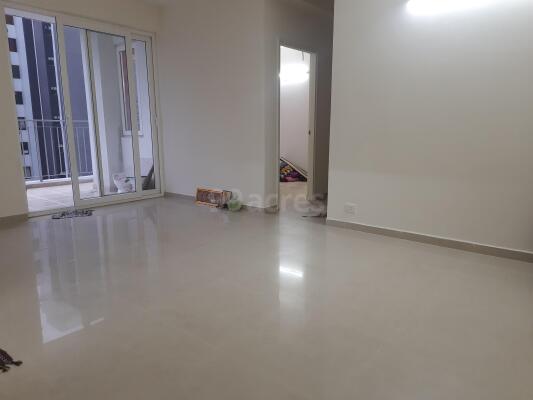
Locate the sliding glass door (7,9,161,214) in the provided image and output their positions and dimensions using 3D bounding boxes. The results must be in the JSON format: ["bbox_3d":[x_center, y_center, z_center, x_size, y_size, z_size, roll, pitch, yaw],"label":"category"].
[{"bbox_3d":[-2.302,-1.126,5.025,0.122,2.448,1.958,9,13,39],"label":"sliding glass door"}]

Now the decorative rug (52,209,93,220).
[{"bbox_3d":[-2.432,0.173,4.670,0.470,0.020,0.320,-6,12,-29],"label":"decorative rug"}]

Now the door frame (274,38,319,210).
[{"bbox_3d":[0.384,-0.980,5.096,0.133,2.132,0.918,9,13,39],"label":"door frame"}]

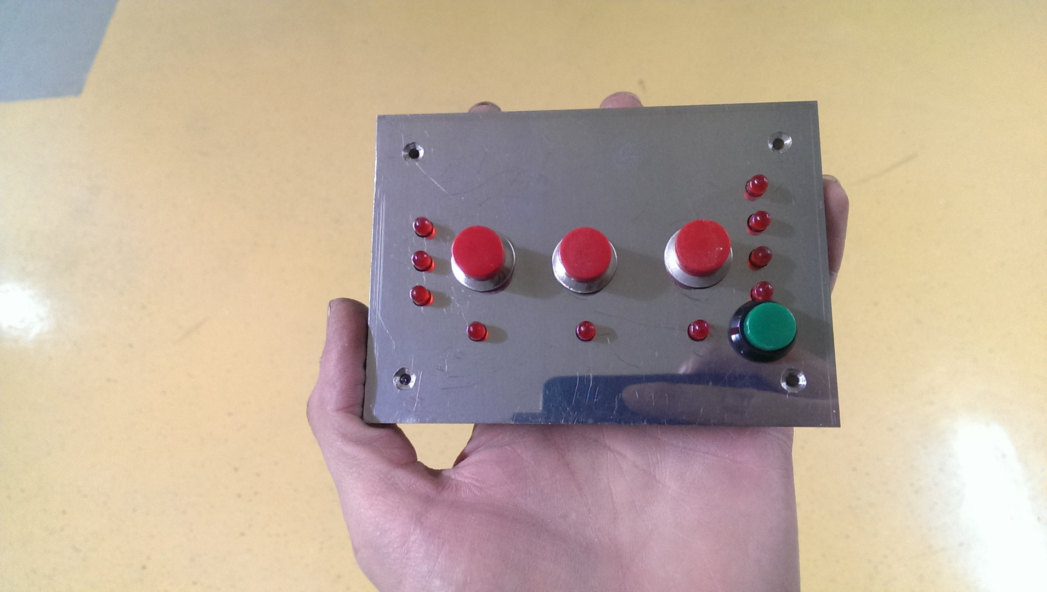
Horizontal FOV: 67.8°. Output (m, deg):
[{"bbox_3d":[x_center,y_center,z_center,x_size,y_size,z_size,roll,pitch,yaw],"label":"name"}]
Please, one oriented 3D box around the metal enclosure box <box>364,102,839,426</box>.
[{"bbox_3d":[0.020,-0.008,0.226,0.126,0.044,0.090,-1,79,5],"label":"metal enclosure box"}]

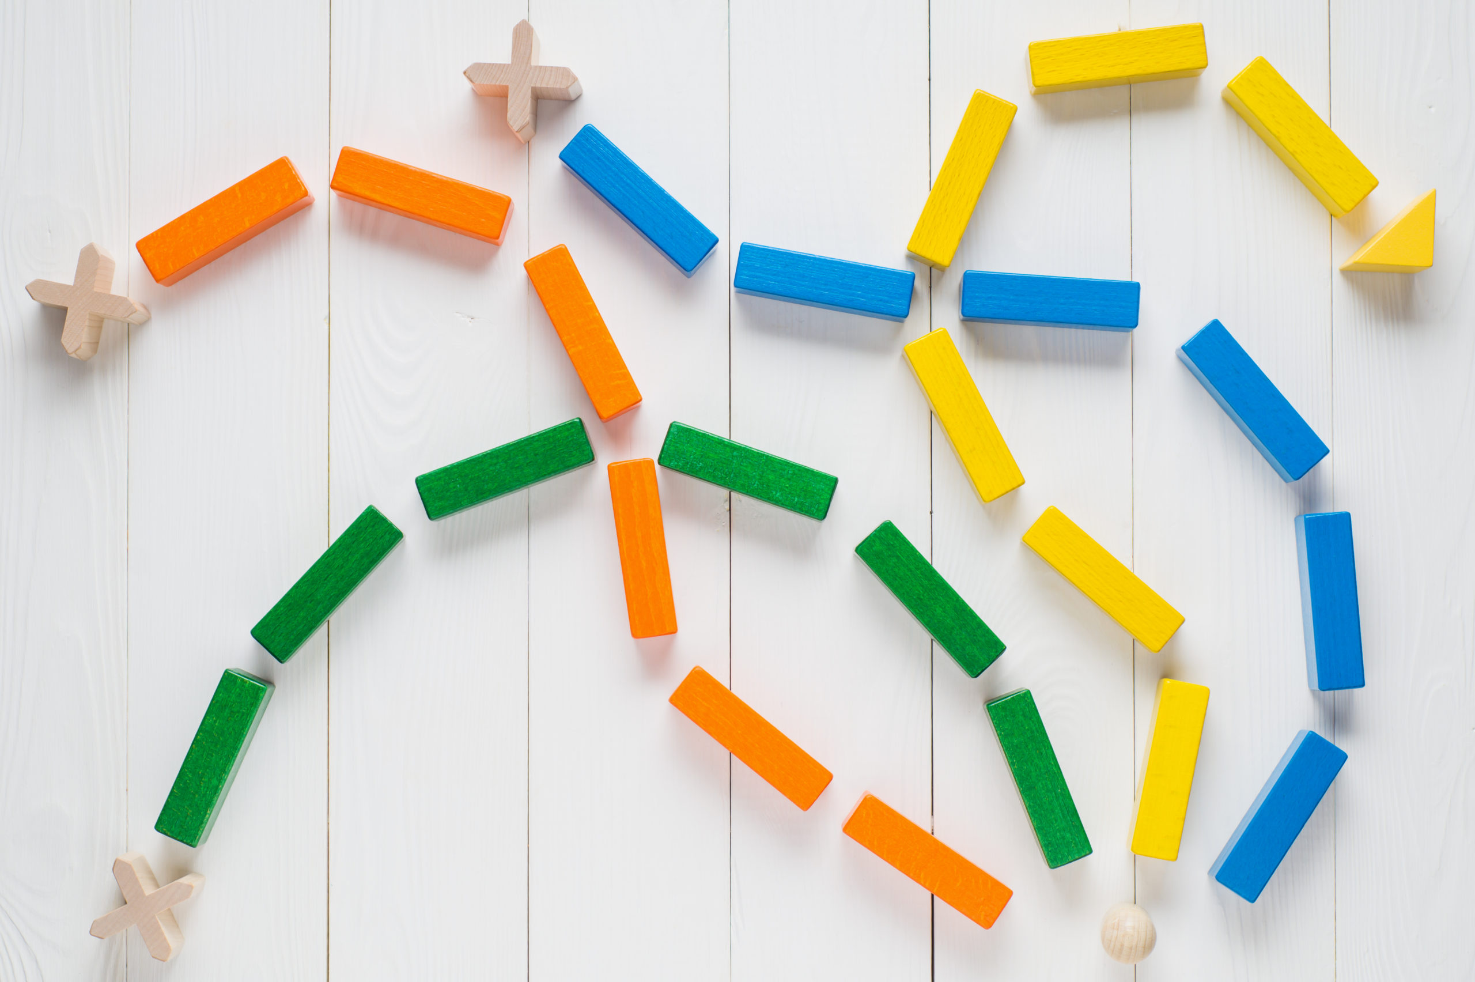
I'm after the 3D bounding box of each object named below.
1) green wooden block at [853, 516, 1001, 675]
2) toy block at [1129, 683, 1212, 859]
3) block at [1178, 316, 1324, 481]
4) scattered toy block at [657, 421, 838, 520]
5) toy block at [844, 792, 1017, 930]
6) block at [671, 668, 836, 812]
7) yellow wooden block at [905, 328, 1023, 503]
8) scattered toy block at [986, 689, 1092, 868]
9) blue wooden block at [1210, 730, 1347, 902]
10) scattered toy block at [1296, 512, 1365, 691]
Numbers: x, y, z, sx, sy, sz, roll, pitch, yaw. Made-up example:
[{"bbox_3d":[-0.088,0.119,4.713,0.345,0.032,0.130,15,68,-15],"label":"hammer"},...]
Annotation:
[{"bbox_3d":[0.081,0.045,1.295,0.020,0.020,0.075,-43,89,-1],"label":"green wooden block"},{"bbox_3d":[0.183,0.118,1.307,0.020,0.021,0.075,11,88,0],"label":"toy block"},{"bbox_3d":[0.220,-0.038,1.313,0.020,0.021,0.075,-40,89,-1],"label":"block"},{"bbox_3d":[0.004,-0.008,1.296,0.075,0.020,0.020,19,89,0],"label":"scattered toy block"},{"bbox_3d":[0.080,0.156,1.302,0.075,0.021,0.020,34,89,1],"label":"toy block"},{"bbox_3d":[0.006,0.104,1.293,0.075,0.020,0.020,39,89,1],"label":"block"},{"bbox_3d":[0.096,-0.032,1.307,0.020,0.021,0.075,-27,88,0],"label":"yellow wooden block"},{"bbox_3d":[0.127,0.121,1.302,0.020,0.021,0.075,-21,88,0],"label":"scattered toy block"},{"bbox_3d":[0.229,0.137,1.301,0.020,0.021,0.075,33,89,1],"label":"blue wooden block"},{"bbox_3d":[0.252,0.047,1.310,0.020,0.021,0.075,-5,88,0],"label":"scattered toy block"}]

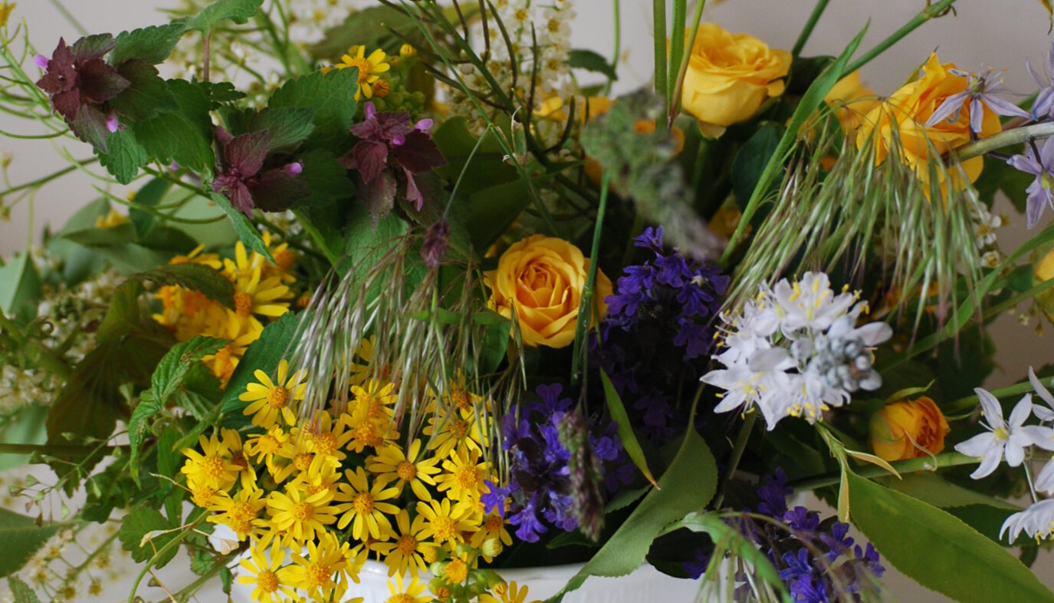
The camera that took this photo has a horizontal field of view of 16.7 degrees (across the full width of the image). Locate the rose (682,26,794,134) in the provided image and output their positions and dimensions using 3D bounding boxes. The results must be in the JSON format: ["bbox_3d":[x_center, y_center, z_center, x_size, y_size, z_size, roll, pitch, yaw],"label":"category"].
[{"bbox_3d":[0.069,-0.075,1.195,0.038,0.036,0.037,6,28,-1],"label":"rose"}]

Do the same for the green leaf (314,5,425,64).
[{"bbox_3d":[-0.053,-0.091,1.210,0.037,0.009,0.028,-5,37,-7],"label":"green leaf"}]

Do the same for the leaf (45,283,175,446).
[{"bbox_3d":[-0.136,0.020,1.165,0.039,0.053,0.022,17,6,-4],"label":"leaf"}]

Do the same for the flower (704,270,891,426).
[{"bbox_3d":[0.080,0.015,1.060,0.055,0.047,0.048,-6,16,-20],"label":"flower"}]

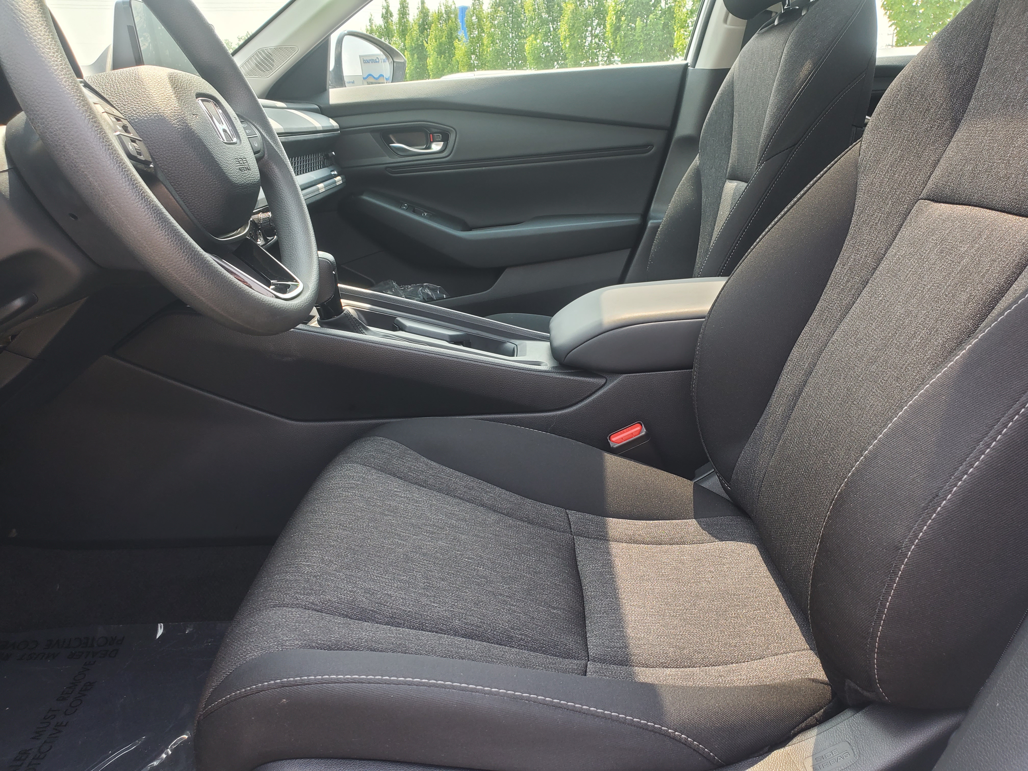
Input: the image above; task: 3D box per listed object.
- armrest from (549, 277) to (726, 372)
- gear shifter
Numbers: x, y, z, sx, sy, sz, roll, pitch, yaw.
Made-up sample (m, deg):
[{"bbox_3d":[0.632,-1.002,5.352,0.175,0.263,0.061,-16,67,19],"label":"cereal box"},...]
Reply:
[{"bbox_3d":[0.215,-0.087,1.115,0.325,0.081,0.205,-2,19,1],"label":"armrest"},{"bbox_3d":[-0.268,-0.142,1.082,0.050,0.094,0.046,-2,19,1],"label":"gear shifter"}]

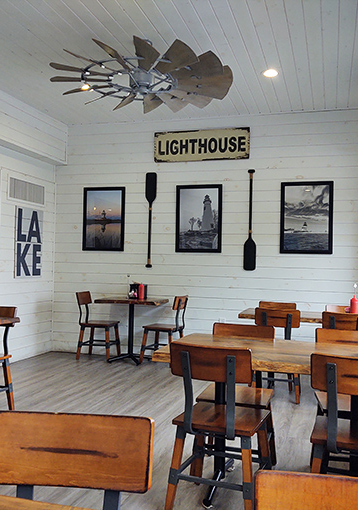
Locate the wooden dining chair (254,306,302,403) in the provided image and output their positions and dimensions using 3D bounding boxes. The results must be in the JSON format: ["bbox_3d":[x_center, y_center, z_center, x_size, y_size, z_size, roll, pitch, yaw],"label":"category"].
[{"bbox_3d":[0.947,0.919,5.023,0.419,0.842,0.492,1,-1,19],"label":"wooden dining chair"}]

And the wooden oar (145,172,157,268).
[{"bbox_3d":[-0.370,-0.445,6.799,0.150,1.228,0.035,1,-1,16],"label":"wooden oar"}]

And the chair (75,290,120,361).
[{"bbox_3d":[-1.028,0.904,6.803,0.475,0.830,0.420,1,-1,14],"label":"chair"}]

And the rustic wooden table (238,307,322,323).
[{"bbox_3d":[1.305,0.979,5.426,1.320,0.754,0.837,1,-1,16],"label":"rustic wooden table"}]

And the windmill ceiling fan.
[{"bbox_3d":[-0.306,-1.580,4.472,1.520,0.420,1.520,1,-1,16],"label":"windmill ceiling fan"}]

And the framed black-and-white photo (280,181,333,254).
[{"bbox_3d":[1.506,-0.439,6.280,0.611,0.853,0.030,1,-1,16],"label":"framed black-and-white photo"}]

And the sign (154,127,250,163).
[{"bbox_3d":[0.280,-1.373,6.667,1.218,0.388,0.030,1,-1,16],"label":"sign"}]

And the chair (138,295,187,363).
[{"bbox_3d":[-0.182,0.915,6.492,0.500,0.820,0.450,1,-1,23],"label":"chair"}]

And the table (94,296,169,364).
[{"bbox_3d":[-0.595,0.966,6.687,0.803,0.763,0.557,1,-1,16],"label":"table"}]

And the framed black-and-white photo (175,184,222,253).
[{"bbox_3d":[0.246,-0.452,6.626,0.587,0.845,0.027,1,-1,16],"label":"framed black-and-white photo"}]

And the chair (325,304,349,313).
[{"bbox_3d":[1.611,0.918,5.129,0.410,0.825,0.475,1,-1,16],"label":"chair"}]

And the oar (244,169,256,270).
[{"bbox_3d":[0.869,-0.424,6.439,0.150,1.235,0.035,1,-1,16],"label":"oar"}]

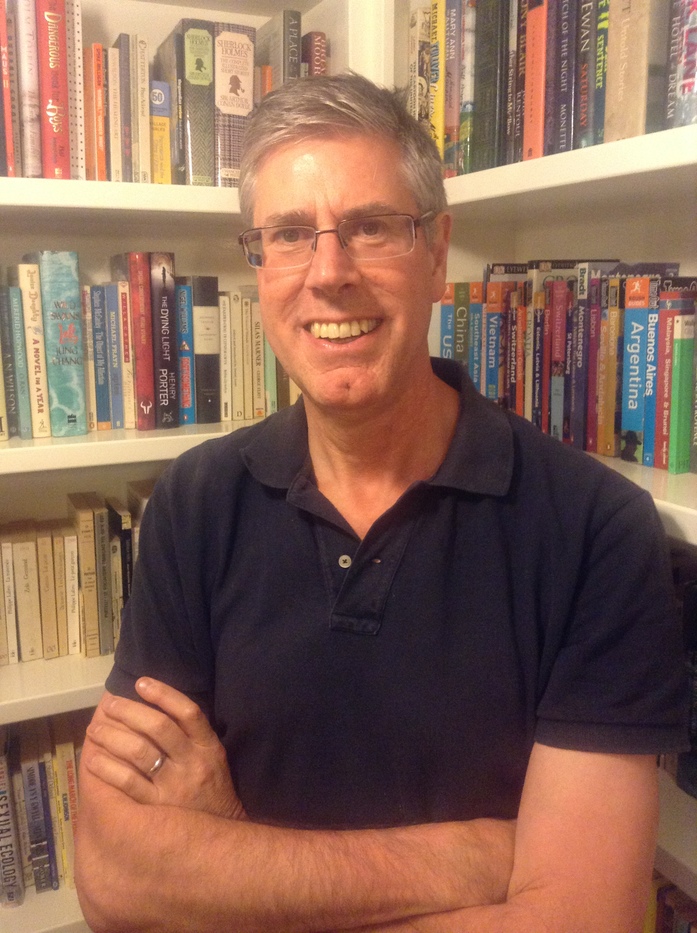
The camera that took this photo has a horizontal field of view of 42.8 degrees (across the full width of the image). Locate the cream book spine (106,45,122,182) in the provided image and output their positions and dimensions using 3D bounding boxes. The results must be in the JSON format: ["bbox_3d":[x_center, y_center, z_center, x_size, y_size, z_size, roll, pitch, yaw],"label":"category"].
[{"bbox_3d":[-0.327,-0.462,1.210,0.015,0.178,0.112,-5,12,-24],"label":"cream book spine"}]

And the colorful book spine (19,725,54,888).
[{"bbox_3d":[-0.474,0.512,1.336,0.021,0.200,0.130,-5,12,-24],"label":"colorful book spine"}]

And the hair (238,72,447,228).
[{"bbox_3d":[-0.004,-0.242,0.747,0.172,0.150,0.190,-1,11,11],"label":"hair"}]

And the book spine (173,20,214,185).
[{"bbox_3d":[-0.233,-0.502,1.280,0.042,0.223,0.150,-5,12,-25],"label":"book spine"}]

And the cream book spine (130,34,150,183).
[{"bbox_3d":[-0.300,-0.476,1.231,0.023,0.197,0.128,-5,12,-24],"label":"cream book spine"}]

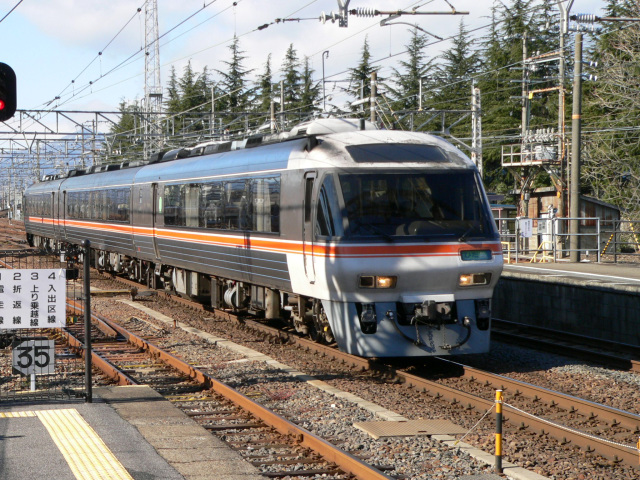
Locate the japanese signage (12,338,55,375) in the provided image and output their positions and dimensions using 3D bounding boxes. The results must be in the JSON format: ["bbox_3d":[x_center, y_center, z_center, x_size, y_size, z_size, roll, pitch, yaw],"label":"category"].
[{"bbox_3d":[-2.468,1.004,12.900,0.360,0.300,0.030,0,1,-20],"label":"japanese signage"}]

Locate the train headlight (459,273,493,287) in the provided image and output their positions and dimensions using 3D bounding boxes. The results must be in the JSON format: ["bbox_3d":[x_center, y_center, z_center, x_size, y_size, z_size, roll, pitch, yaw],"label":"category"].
[{"bbox_3d":[2.373,0.617,22.917,0.560,0.200,0.120,-1,1,-23],"label":"train headlight"}]

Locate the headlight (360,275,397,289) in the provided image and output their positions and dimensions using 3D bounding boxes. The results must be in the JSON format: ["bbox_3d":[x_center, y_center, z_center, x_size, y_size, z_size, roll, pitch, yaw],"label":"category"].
[{"bbox_3d":[0.869,0.637,22.502,0.580,0.200,0.120,0,1,-7],"label":"headlight"}]

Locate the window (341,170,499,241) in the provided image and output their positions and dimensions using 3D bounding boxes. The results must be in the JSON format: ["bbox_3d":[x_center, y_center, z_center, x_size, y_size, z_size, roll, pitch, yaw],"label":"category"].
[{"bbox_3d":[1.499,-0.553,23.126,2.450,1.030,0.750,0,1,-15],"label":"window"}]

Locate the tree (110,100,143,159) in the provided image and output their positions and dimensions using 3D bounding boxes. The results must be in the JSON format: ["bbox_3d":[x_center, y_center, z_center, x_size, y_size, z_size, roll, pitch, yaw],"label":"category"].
[{"bbox_3d":[-23.257,-9.231,180.179,5.200,15.560,5.200,0,1,0],"label":"tree"}]

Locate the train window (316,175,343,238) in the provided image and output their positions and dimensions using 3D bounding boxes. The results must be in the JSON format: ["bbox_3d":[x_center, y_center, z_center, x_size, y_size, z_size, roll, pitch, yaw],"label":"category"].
[{"bbox_3d":[0.166,-0.531,23.070,0.170,0.980,0.750,-1,2,-29],"label":"train window"}]

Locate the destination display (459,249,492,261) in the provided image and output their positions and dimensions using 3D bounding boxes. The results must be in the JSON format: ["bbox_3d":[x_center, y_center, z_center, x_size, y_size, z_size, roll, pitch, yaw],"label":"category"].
[{"bbox_3d":[2.386,0.226,22.974,0.520,0.180,0.080,-1,1,-22],"label":"destination display"}]

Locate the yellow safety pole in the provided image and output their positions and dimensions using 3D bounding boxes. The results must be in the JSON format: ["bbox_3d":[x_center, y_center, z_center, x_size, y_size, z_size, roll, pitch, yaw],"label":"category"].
[{"bbox_3d":[1.783,1.906,14.890,0.065,0.825,0.065,0,1,0],"label":"yellow safety pole"}]

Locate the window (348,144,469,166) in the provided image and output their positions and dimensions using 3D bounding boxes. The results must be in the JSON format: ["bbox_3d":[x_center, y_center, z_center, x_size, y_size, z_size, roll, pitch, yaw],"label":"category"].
[{"bbox_3d":[1.294,-1.384,24.036,1.720,0.320,0.600,0,1,-15],"label":"window"}]

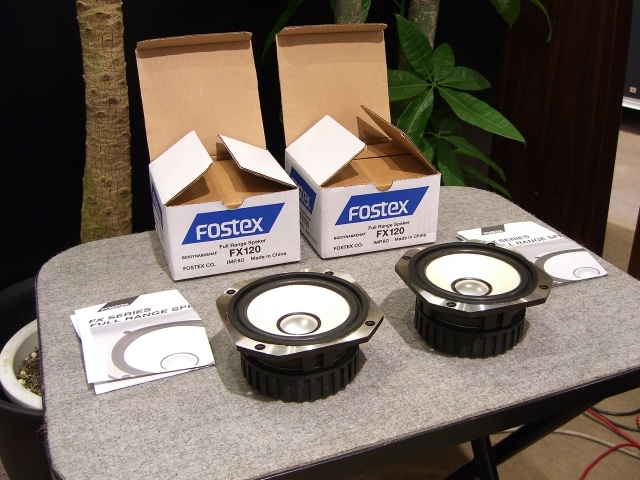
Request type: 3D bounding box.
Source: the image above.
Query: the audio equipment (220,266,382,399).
[{"bbox_3d":[-0.018,0.083,0.602,0.123,0.060,0.123,-9,26,-18],"label":"audio equipment"}]

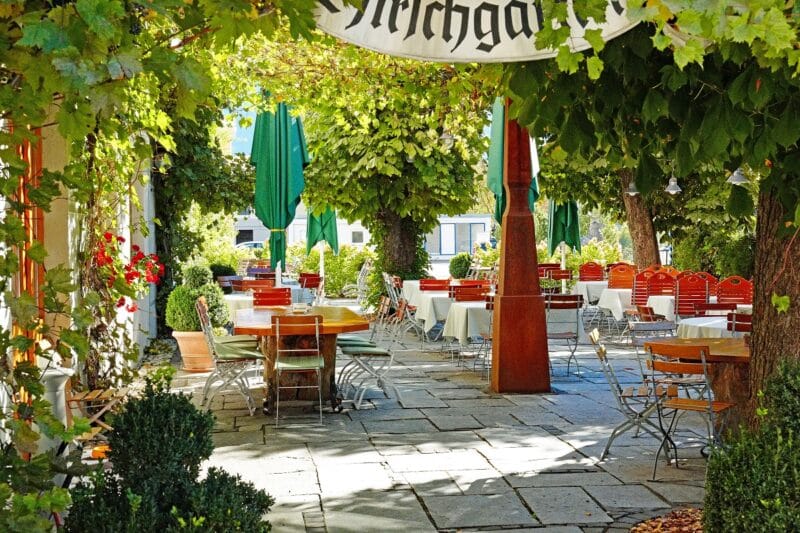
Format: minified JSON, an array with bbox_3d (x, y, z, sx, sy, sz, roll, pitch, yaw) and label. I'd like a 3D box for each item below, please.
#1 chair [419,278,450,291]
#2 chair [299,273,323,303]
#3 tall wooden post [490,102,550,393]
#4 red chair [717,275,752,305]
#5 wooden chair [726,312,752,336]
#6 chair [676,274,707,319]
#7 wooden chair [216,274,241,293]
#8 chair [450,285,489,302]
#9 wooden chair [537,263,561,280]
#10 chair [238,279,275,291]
[{"bbox_3d":[0.514,0.634,15.043,0.440,0.880,0.530,0,2,-8],"label":"chair"},{"bbox_3d":[-1.384,0.597,15.928,0.430,0.880,0.520,-1,2,-37],"label":"chair"},{"bbox_3d":[1.135,-0.260,10.710,0.500,2.900,0.500,-1,2,-3],"label":"tall wooden post"},{"bbox_3d":[3.642,0.602,12.039,0.460,0.970,0.560,-1,2,8],"label":"red chair"},{"bbox_3d":[2.876,0.795,8.994,0.440,0.870,0.550,0,3,18],"label":"wooden chair"},{"bbox_3d":[3.314,0.618,12.823,0.430,1.040,0.570,0,2,0],"label":"chair"},{"bbox_3d":[-2.380,0.596,15.974,0.430,0.880,0.520,-1,2,-23],"label":"wooden chair"},{"bbox_3d":[0.833,0.689,12.441,0.440,0.870,0.530,-1,2,0],"label":"chair"},{"bbox_3d":[2.438,0.408,18.235,0.450,0.880,0.530,-1,2,0],"label":"wooden chair"},{"bbox_3d":[-1.814,0.663,14.294,0.440,0.880,0.530,0,2,-8],"label":"chair"}]

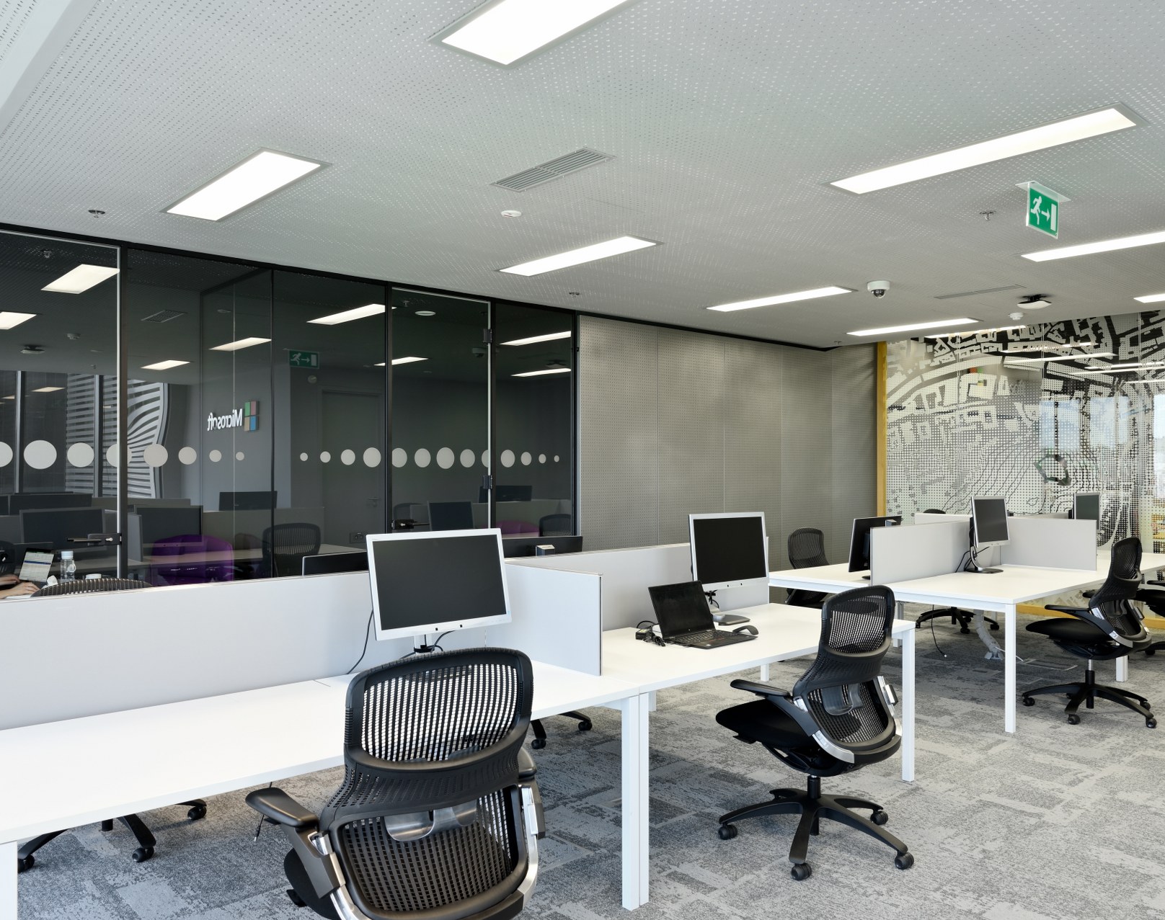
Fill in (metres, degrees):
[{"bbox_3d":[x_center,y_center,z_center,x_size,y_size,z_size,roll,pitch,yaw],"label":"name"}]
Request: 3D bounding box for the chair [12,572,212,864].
[{"bbox_3d":[-1.891,0.988,3.662,0.660,1.010,0.640,0,0,-39],"label":"chair"}]

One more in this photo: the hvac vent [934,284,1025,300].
[{"bbox_3d":[2.845,-1.210,6.600,0.160,0.030,0.630,0,0,-41],"label":"hvac vent"}]

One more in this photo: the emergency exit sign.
[{"bbox_3d":[2.137,-1.142,4.262,0.430,0.190,0.070,0,0,-41],"label":"emergency exit sign"}]

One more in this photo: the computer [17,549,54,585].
[{"bbox_3d":[-3.270,0.645,5.430,0.310,0.215,0.280,0,0,39],"label":"computer"}]

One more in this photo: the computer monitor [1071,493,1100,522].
[{"bbox_3d":[4.190,0.518,7.650,0.410,0.480,0.220,0,0,-33],"label":"computer monitor"}]

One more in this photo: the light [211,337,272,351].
[{"bbox_3d":[-3.512,-1.214,9.540,0.260,0.050,1.180,0,0,-41],"label":"light"}]

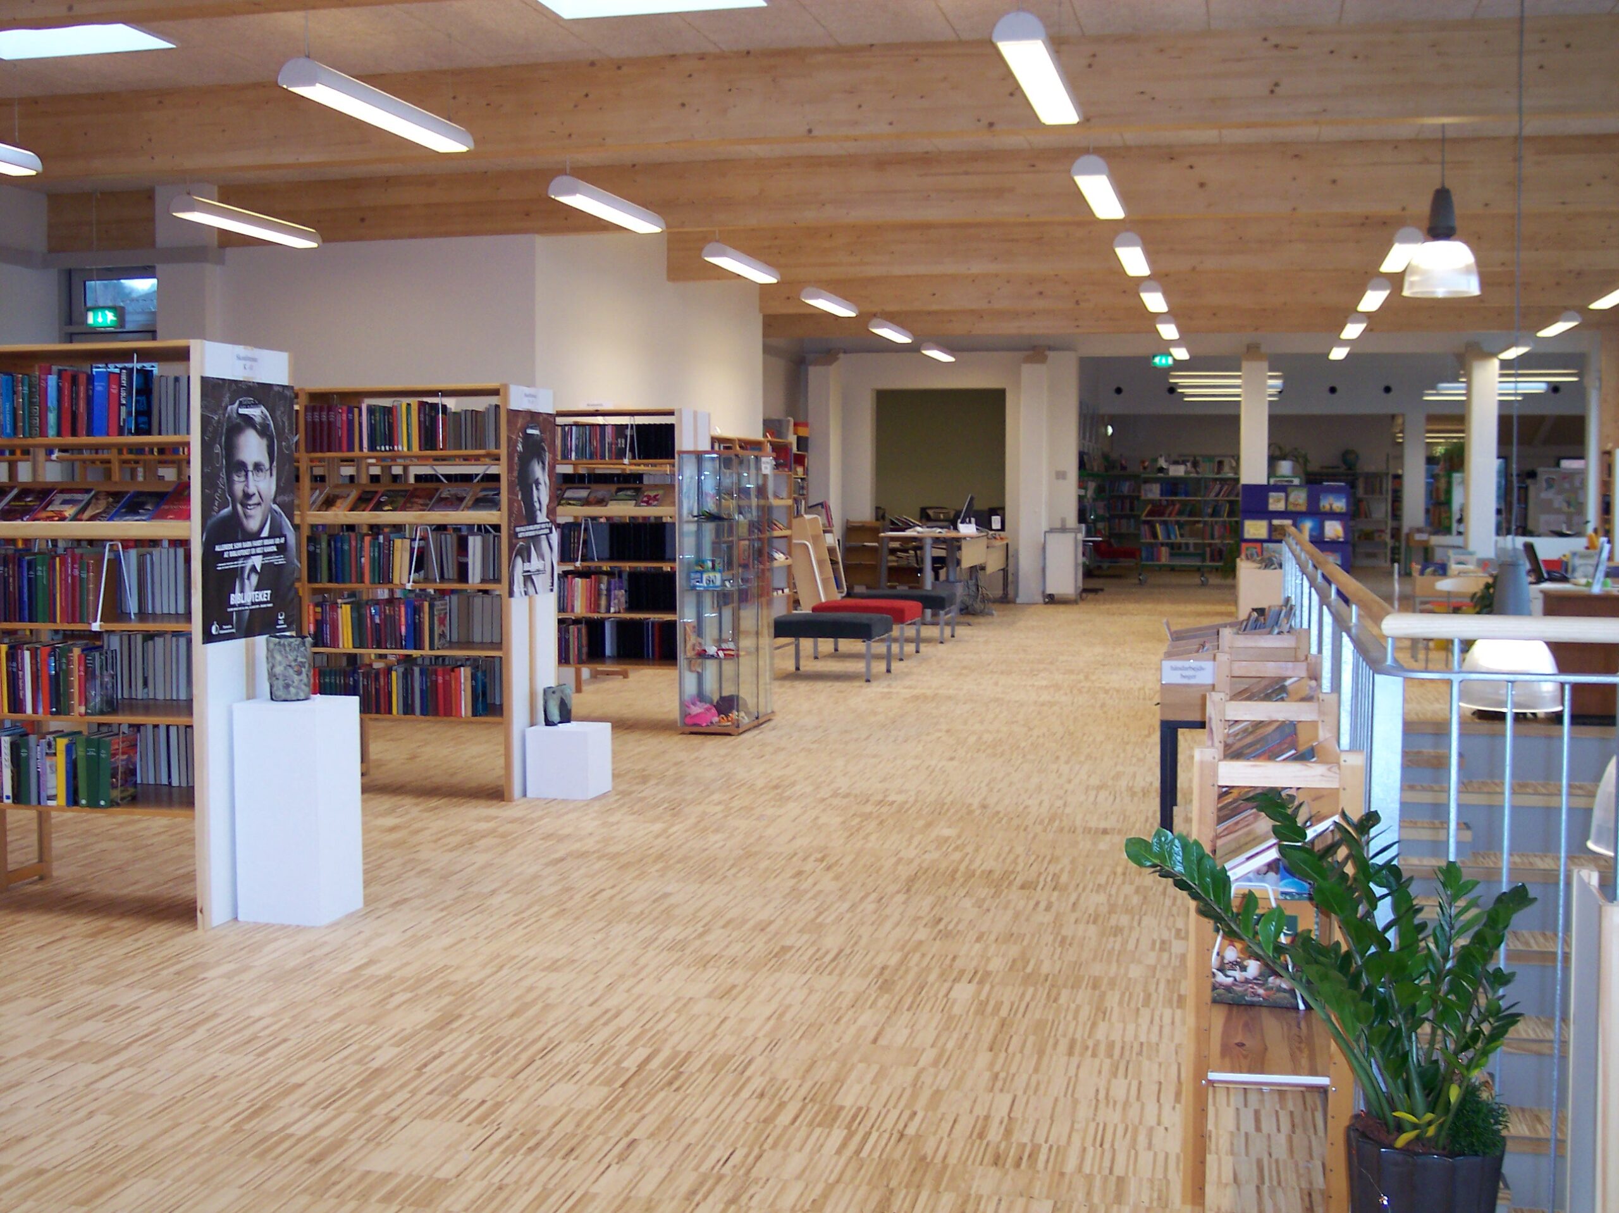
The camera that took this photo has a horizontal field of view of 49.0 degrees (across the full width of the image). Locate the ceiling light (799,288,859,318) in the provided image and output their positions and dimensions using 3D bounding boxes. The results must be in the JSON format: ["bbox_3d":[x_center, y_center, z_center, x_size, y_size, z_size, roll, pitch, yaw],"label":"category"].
[{"bbox_3d":[0.203,-2.891,16.929,0.197,0.113,1.575,1,4,14],"label":"ceiling light"}]

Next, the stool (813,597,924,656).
[{"bbox_3d":[0.524,0.203,15.824,0.815,0.485,0.800,1,4,14],"label":"stool"}]

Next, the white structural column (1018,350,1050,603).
[{"bbox_3d":[2.890,-1.653,22.693,0.310,3.195,0.520,1,4,14],"label":"white structural column"}]

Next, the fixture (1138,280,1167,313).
[{"bbox_3d":[3.151,-2.815,16.162,0.197,0.113,1.575,1,4,14],"label":"fixture"}]

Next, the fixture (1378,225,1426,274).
[{"bbox_3d":[4.297,-2.586,12.914,0.197,0.113,1.575,1,4,14],"label":"fixture"}]

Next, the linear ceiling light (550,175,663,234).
[{"bbox_3d":[-1.248,-2.515,11.190,0.197,0.113,1.575,1,4,14],"label":"linear ceiling light"}]

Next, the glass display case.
[{"bbox_3d":[-0.489,-0.095,10.601,0.352,1.636,0.745,1,4,14],"label":"glass display case"}]

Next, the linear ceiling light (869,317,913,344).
[{"bbox_3d":[0.925,-3.086,19.902,0.197,0.113,1.575,1,4,14],"label":"linear ceiling light"}]

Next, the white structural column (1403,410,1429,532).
[{"bbox_3d":[10.777,-2.020,31.671,0.356,2.902,0.360,1,4,14],"label":"white structural column"}]

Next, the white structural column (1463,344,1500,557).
[{"bbox_3d":[8.292,-1.573,21.927,0.308,3.290,0.450,1,4,14],"label":"white structural column"}]

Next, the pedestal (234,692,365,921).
[{"bbox_3d":[-1.779,0.703,6.205,0.312,0.750,0.300,1,4,14],"label":"pedestal"}]

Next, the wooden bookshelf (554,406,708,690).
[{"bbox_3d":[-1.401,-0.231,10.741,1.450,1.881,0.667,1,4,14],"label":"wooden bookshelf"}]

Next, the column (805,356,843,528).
[{"bbox_3d":[0.194,-1.712,23.364,0.310,3.195,0.520,1,4,14],"label":"column"}]

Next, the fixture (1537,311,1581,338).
[{"bbox_3d":[7.270,-2.736,17.243,0.193,0.108,1.520,1,4,14],"label":"fixture"}]

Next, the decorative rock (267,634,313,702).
[{"bbox_3d":[-1.691,0.198,5.834,0.148,0.215,0.120,-1,4,-16],"label":"decorative rock"}]

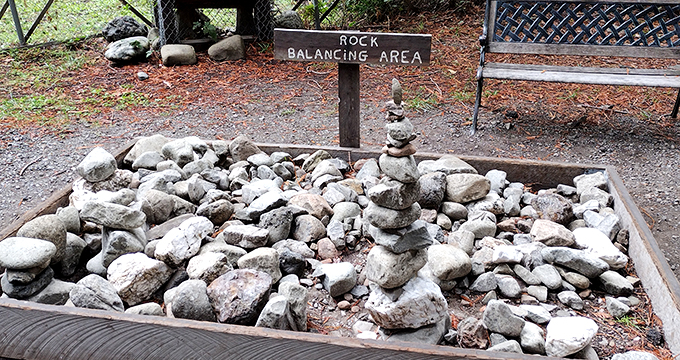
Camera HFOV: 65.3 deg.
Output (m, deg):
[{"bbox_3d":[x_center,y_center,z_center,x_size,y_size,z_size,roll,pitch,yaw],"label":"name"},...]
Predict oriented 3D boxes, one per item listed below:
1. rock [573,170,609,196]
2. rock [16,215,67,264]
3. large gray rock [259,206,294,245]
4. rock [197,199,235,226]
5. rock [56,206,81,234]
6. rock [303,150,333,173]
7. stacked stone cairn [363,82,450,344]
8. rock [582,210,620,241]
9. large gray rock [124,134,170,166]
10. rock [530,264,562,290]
[{"bbox_3d":[1.105,0.015,2.335,0.155,0.090,0.120,12,30,25],"label":"rock"},{"bbox_3d":[-1.151,0.233,2.045,0.175,0.165,0.165,-18,31,-30],"label":"rock"},{"bbox_3d":[-0.258,0.181,2.157,0.139,0.124,0.134,-3,26,-4],"label":"large gray rock"},{"bbox_3d":[-0.487,0.127,2.079,0.145,0.089,0.113,-10,28,-14],"label":"rock"},{"bbox_3d":[-1.133,0.165,2.214,0.113,0.113,0.113,-8,27,-14],"label":"rock"},{"bbox_3d":[-0.117,-0.091,2.760,0.150,0.115,0.100,-12,29,-18],"label":"rock"},{"bbox_3d":[0.188,0.089,1.498,0.255,0.770,0.240,3,27,11],"label":"stacked stone cairn"},{"bbox_3d":[0.955,0.166,1.939,0.124,0.110,0.115,12,30,27],"label":"rock"},{"bbox_3d":[-0.937,-0.144,2.588,0.224,0.152,0.145,4,27,7],"label":"large gray rock"},{"bbox_3d":[0.752,0.352,1.932,0.115,0.080,0.090,13,31,26],"label":"rock"}]

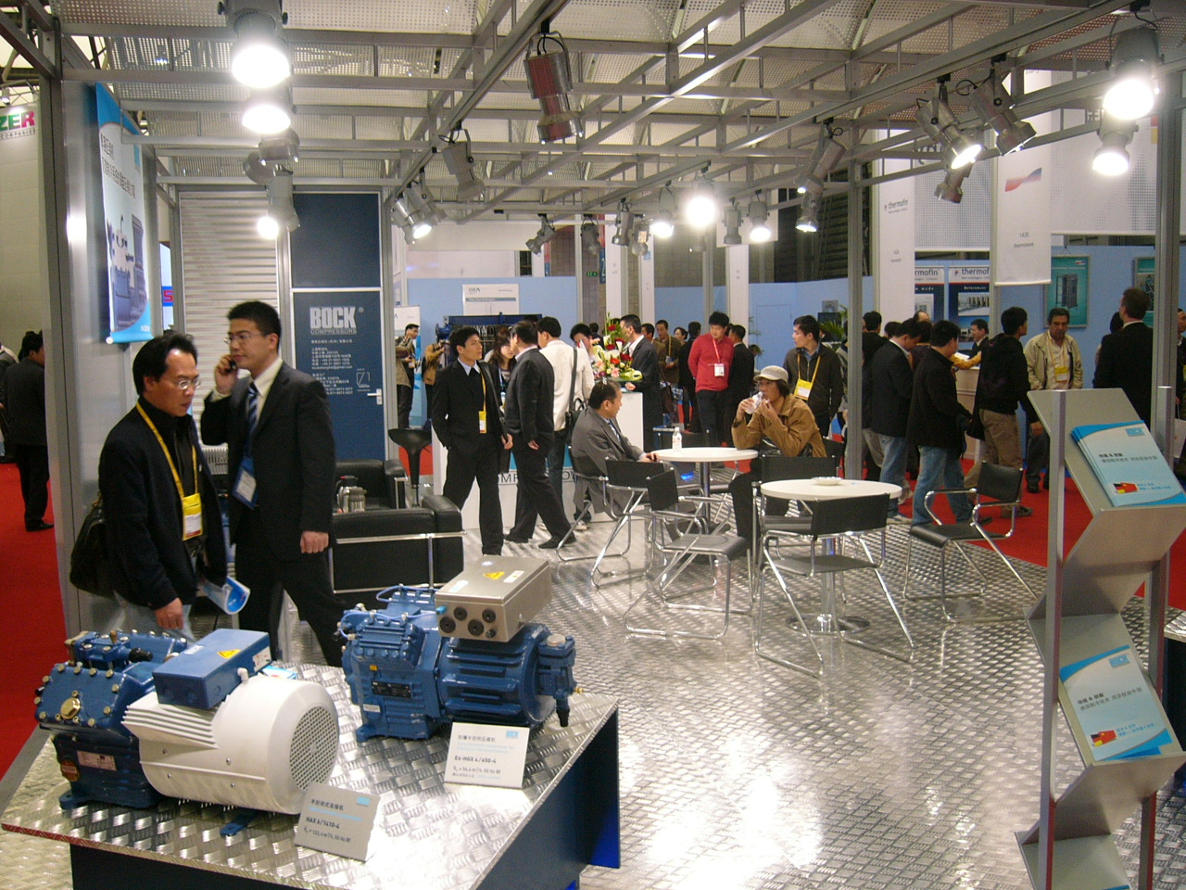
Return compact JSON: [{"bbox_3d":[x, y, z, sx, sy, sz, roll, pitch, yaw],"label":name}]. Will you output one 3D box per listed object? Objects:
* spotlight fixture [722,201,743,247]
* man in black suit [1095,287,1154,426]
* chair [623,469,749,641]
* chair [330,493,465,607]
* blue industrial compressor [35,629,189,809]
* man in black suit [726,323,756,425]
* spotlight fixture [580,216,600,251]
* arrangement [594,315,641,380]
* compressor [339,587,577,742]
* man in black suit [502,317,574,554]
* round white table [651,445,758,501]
[{"bbox_3d":[1.482,-2.365,12.832,0.210,0.440,0.210,-2,6,-14],"label":"spotlight fixture"},{"bbox_3d":[3.993,-0.233,8.997,0.560,1.860,0.360,-2,6,-14],"label":"man in black suit"},{"bbox_3d":[0.539,0.580,6.688,0.580,0.820,0.570,1,6,22],"label":"chair"},{"bbox_3d":[-1.224,0.670,6.994,0.880,0.650,0.720,-2,6,-14],"label":"chair"},{"bbox_3d":[-1.160,0.695,3.101,0.330,0.410,0.430,1,6,19],"label":"blue industrial compressor"},{"bbox_3d":[1.640,-0.519,13.284,0.520,1.610,0.340,-6,8,-40],"label":"man in black suit"},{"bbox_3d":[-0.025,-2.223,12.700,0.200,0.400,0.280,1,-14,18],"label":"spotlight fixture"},{"bbox_3d":[0.204,-0.828,10.350,0.470,0.570,0.420,-2,6,-14],"label":"arrangement"},{"bbox_3d":[-0.372,0.622,3.465,0.670,0.380,0.430,1,6,17],"label":"compressor"},{"bbox_3d":[-0.417,-0.087,9.085,0.480,1.705,0.500,2,7,30],"label":"man in black suit"},{"bbox_3d":[0.811,0.421,8.614,0.760,0.750,0.760,-1,6,0],"label":"round white table"}]

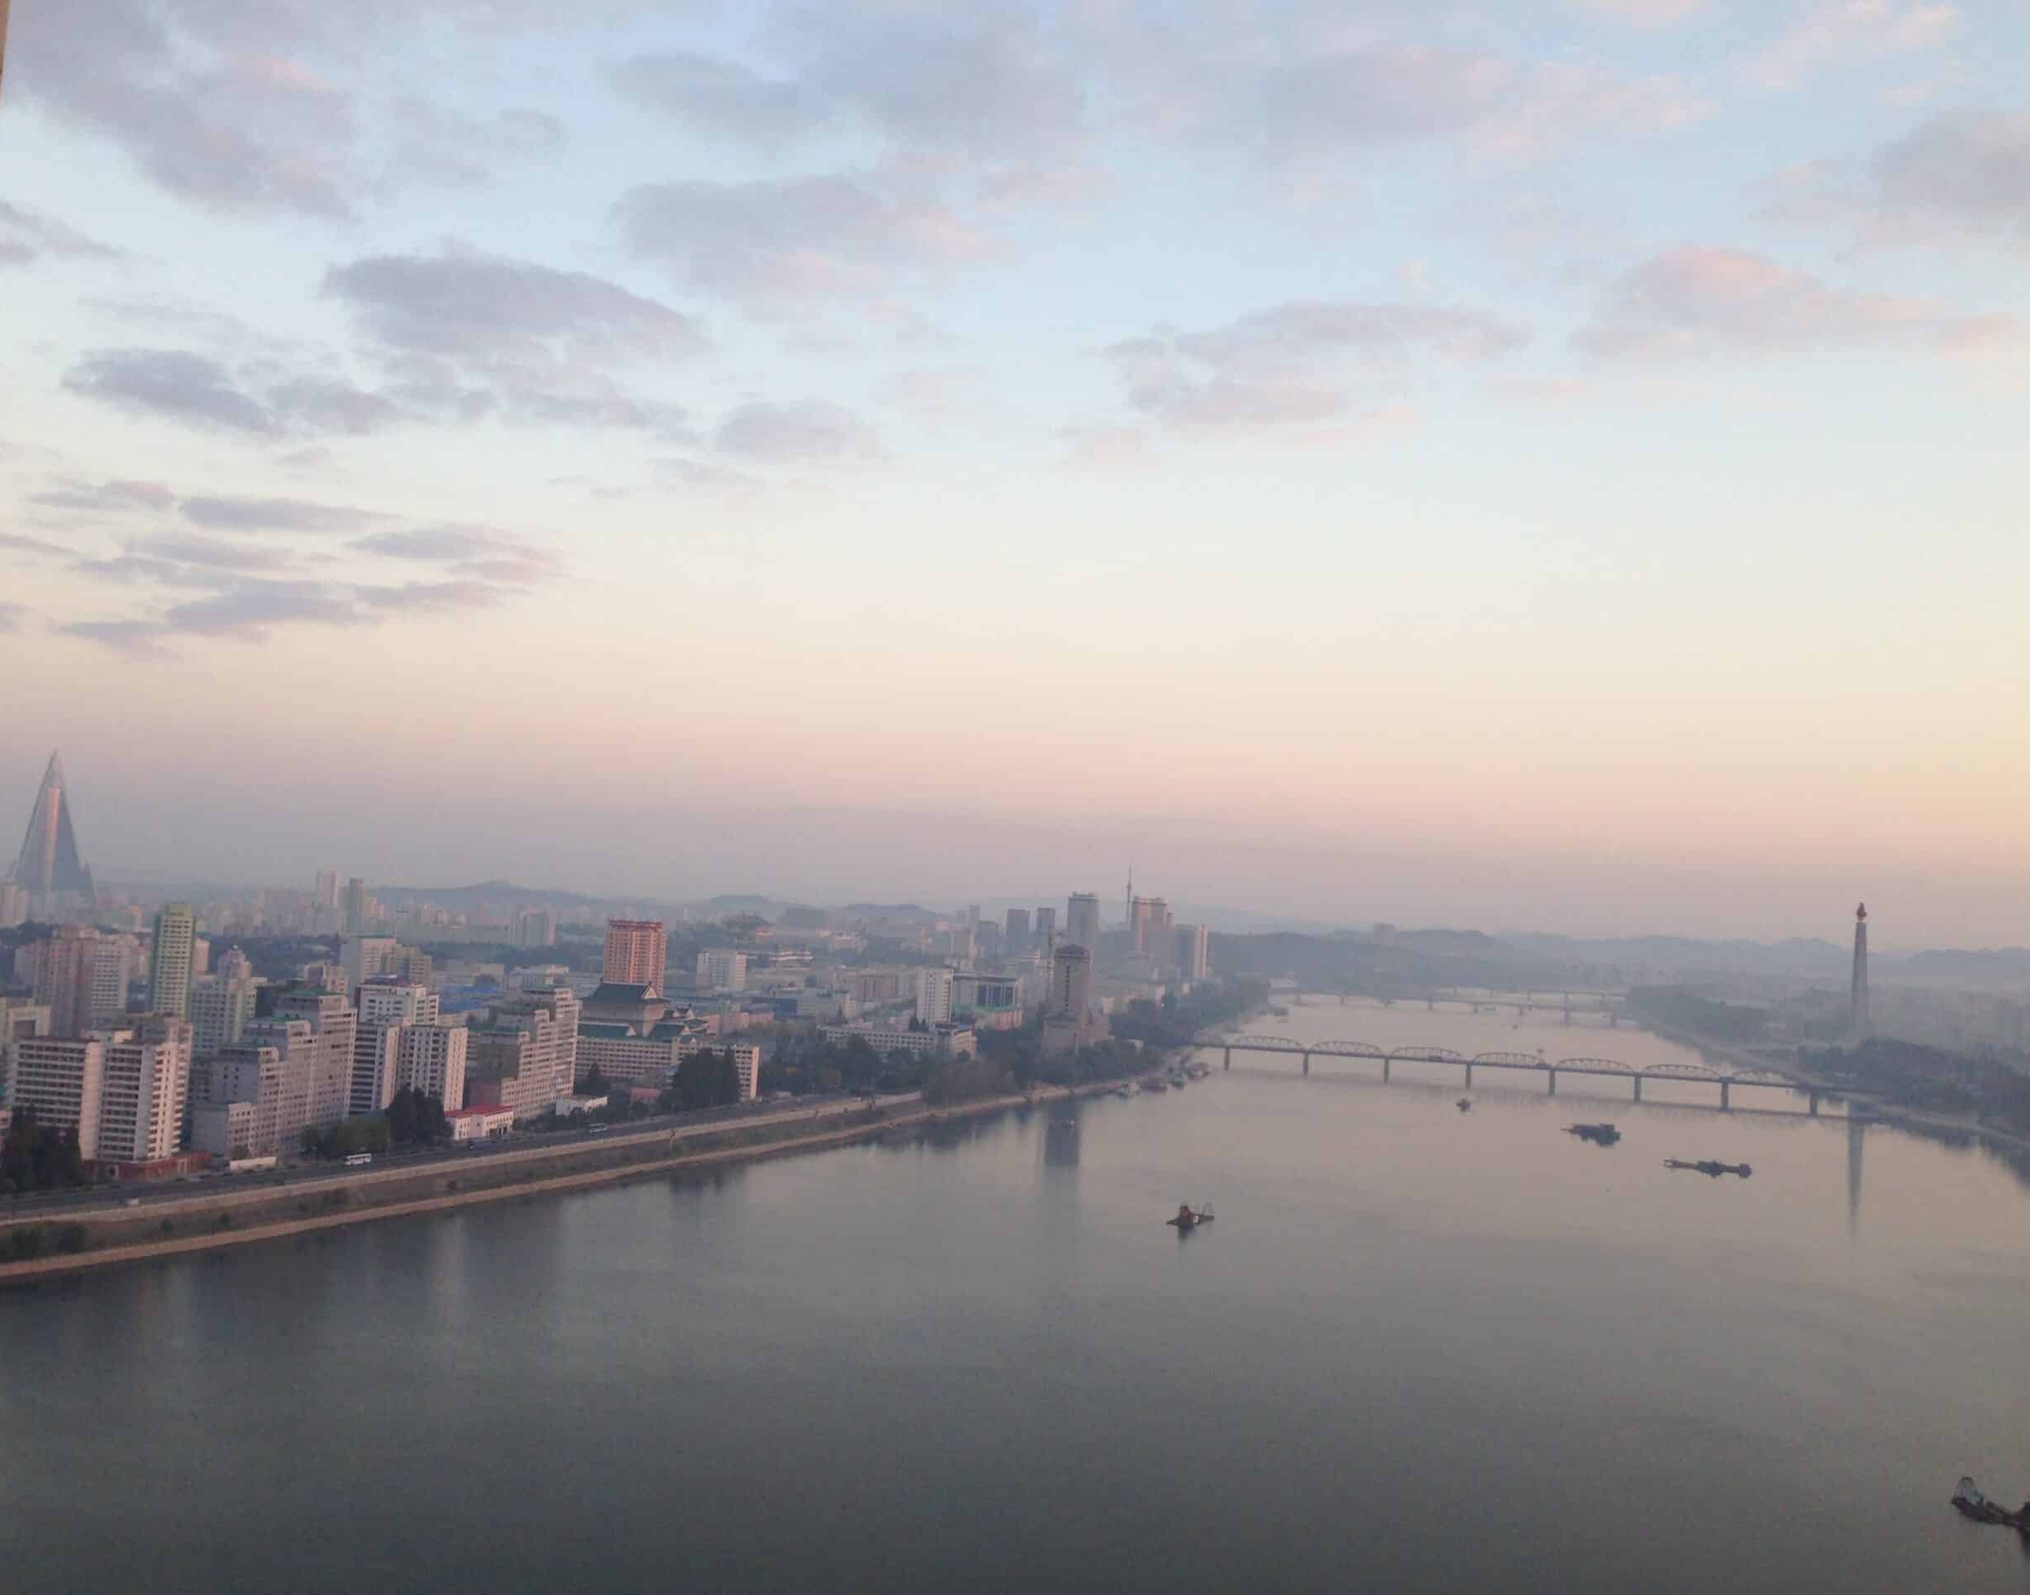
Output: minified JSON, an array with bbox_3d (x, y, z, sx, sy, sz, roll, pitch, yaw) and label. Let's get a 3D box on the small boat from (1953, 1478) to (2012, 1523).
[{"bbox_3d":[189.620,138.520,398.960,3.700,5.400,11.500,5,-4,-30],"label":"small boat"}]

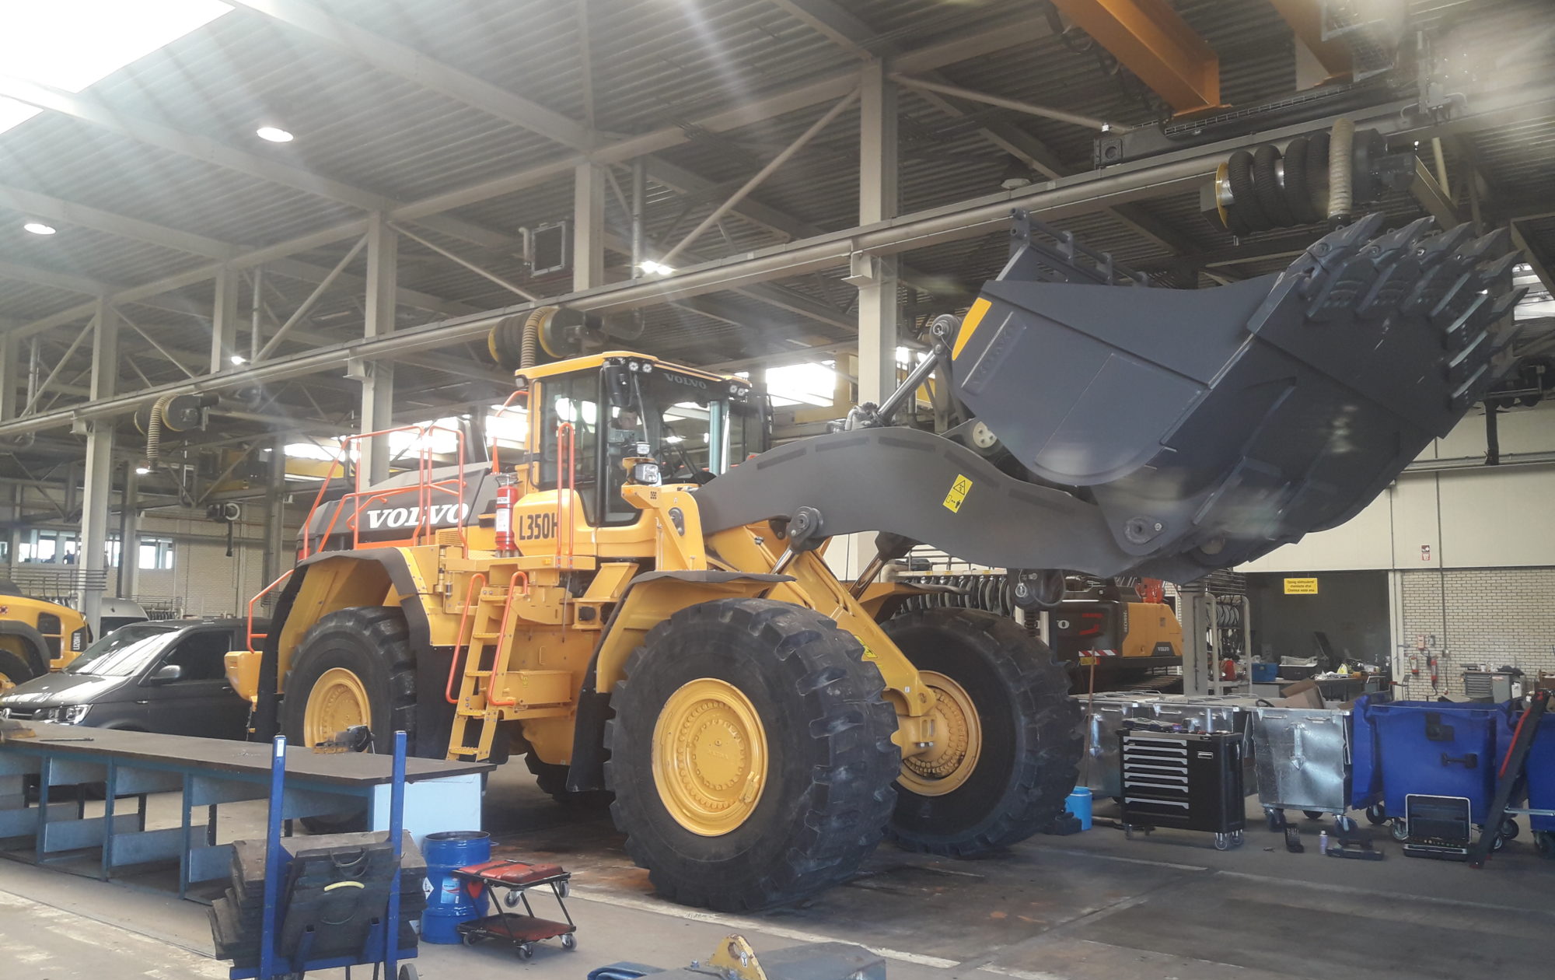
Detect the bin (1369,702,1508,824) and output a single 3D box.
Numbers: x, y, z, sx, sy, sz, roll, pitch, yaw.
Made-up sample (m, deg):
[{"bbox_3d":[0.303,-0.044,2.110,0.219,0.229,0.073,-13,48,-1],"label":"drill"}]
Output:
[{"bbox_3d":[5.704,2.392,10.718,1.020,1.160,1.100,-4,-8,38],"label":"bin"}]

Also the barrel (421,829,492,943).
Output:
[{"bbox_3d":[-1.870,2.287,7.307,0.385,0.590,0.385,0,-6,0],"label":"barrel"}]

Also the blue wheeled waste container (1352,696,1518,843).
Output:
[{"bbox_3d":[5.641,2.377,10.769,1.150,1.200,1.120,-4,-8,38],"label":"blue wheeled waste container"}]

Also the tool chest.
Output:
[{"bbox_3d":[3.423,2.491,10.610,0.870,0.920,0.550,-4,-8,38],"label":"tool chest"}]

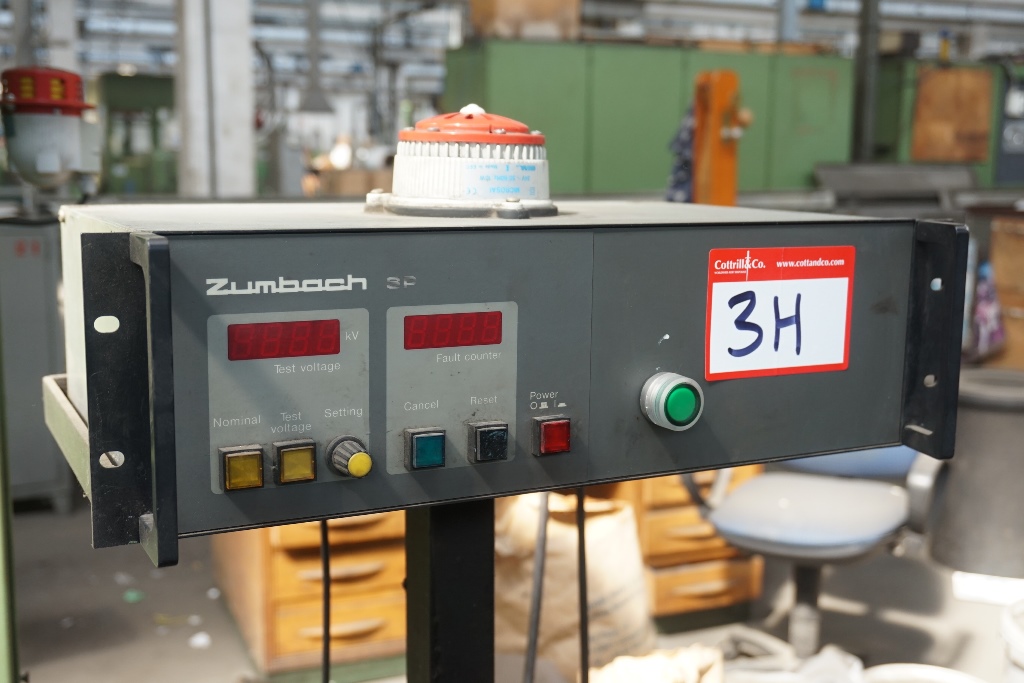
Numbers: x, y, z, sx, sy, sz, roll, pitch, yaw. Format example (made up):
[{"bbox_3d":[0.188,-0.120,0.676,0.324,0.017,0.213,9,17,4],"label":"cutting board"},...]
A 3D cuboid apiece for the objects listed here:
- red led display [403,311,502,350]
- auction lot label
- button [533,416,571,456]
[{"bbox_3d":[-0.027,-0.005,0.525,0.050,0.016,0.004,-4,10,-26],"label":"red led display"},{"bbox_3d":[0.149,-0.016,0.609,0.100,0.071,0.001,-4,10,-26],"label":"auction lot label"},{"bbox_3d":[0.020,0.047,0.552,0.018,0.018,0.009,-4,10,-26],"label":"button"}]

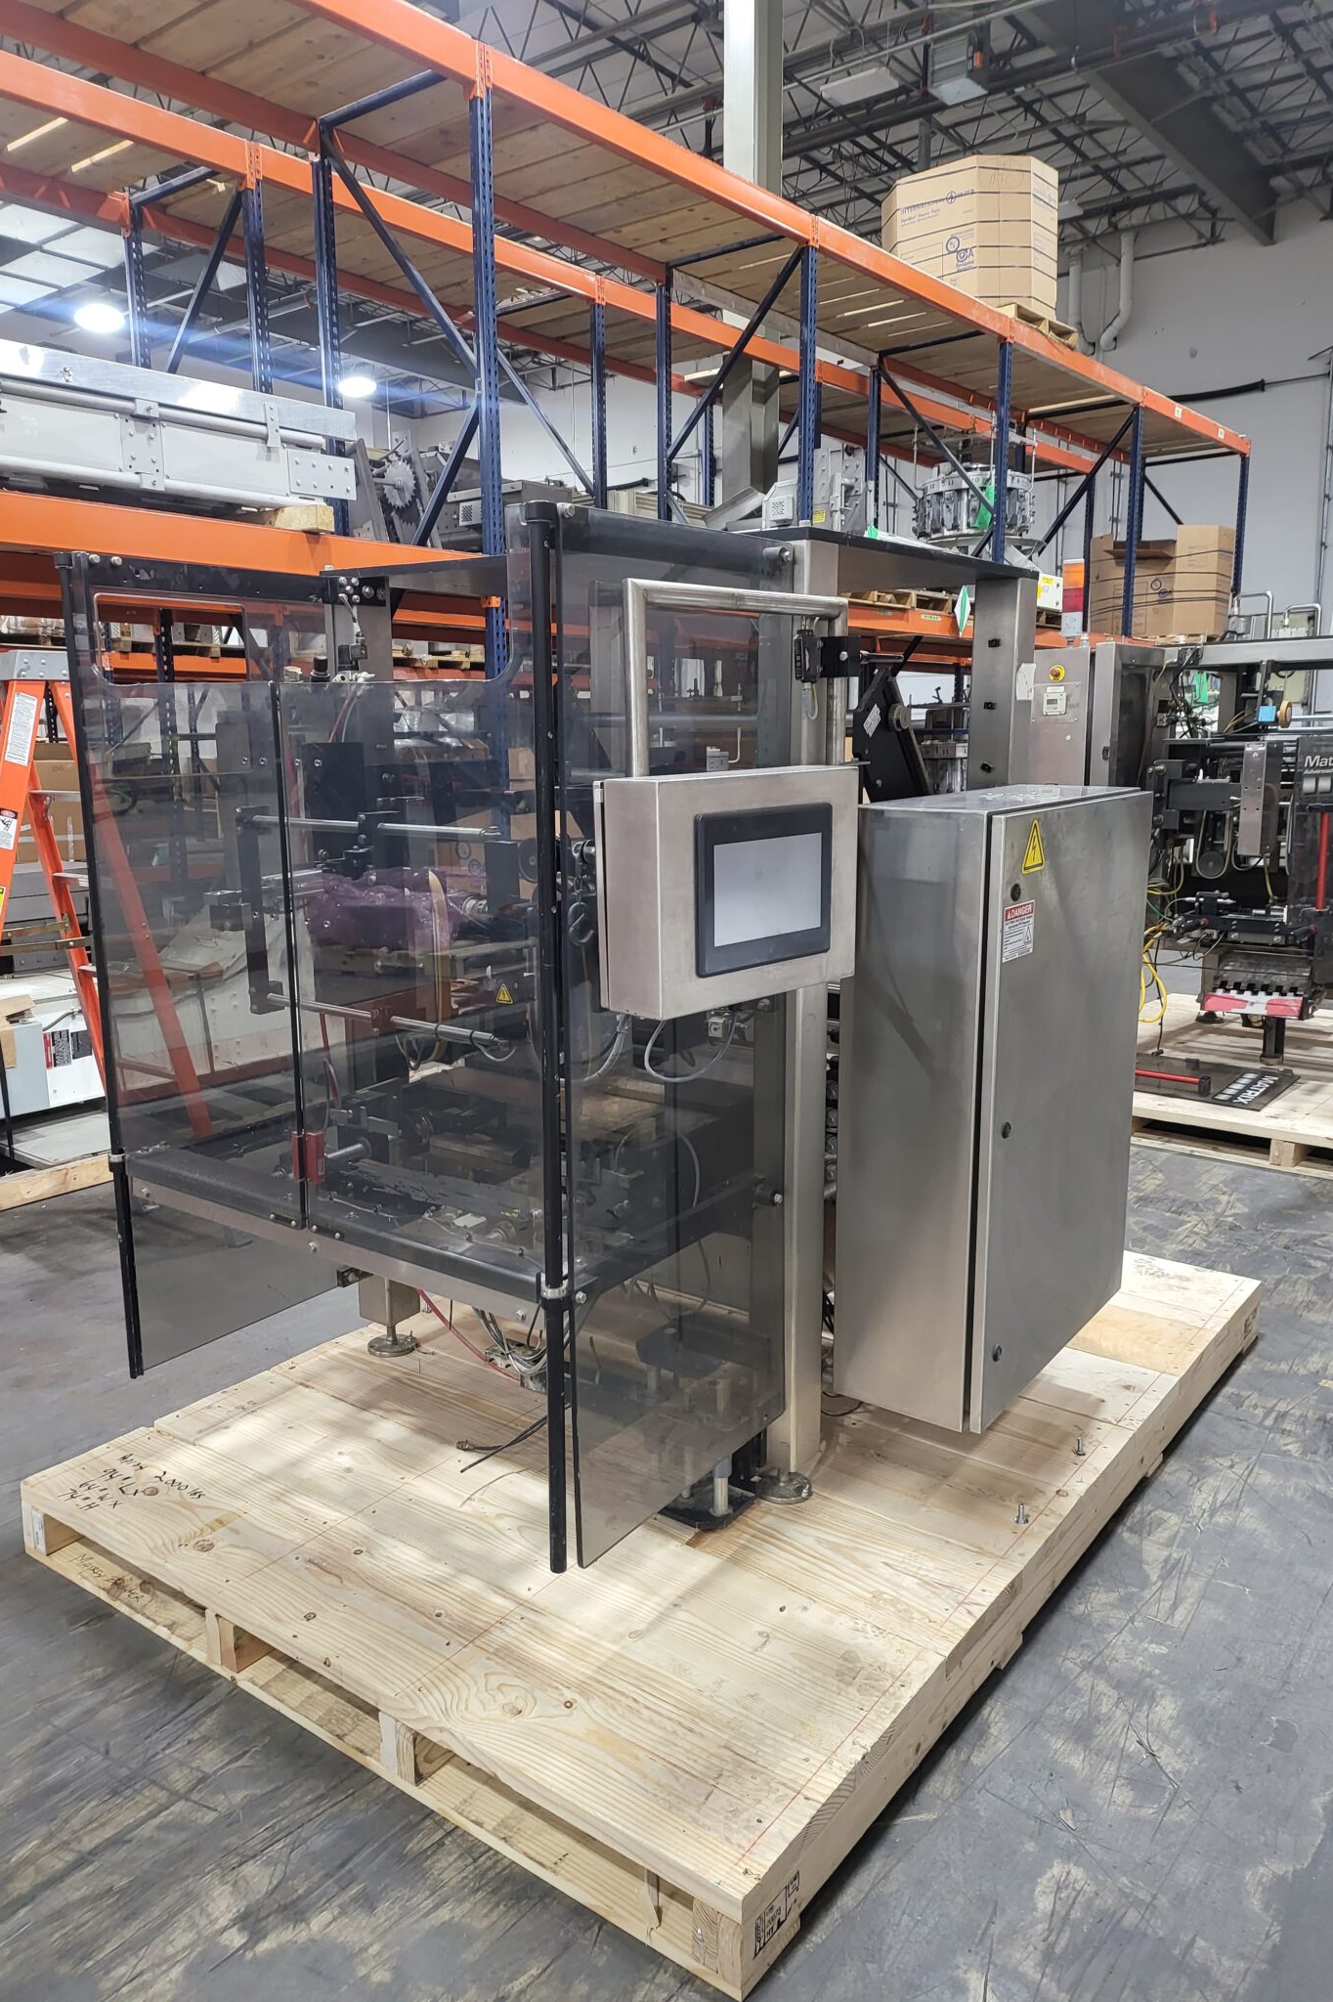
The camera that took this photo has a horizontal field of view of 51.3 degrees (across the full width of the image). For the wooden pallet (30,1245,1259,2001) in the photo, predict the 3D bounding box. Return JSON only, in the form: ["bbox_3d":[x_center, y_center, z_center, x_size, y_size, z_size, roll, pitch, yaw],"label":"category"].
[{"bbox_3d":[0.156,0.895,3.145,1.652,0.145,2.438,7,13,36],"label":"wooden pallet"}]

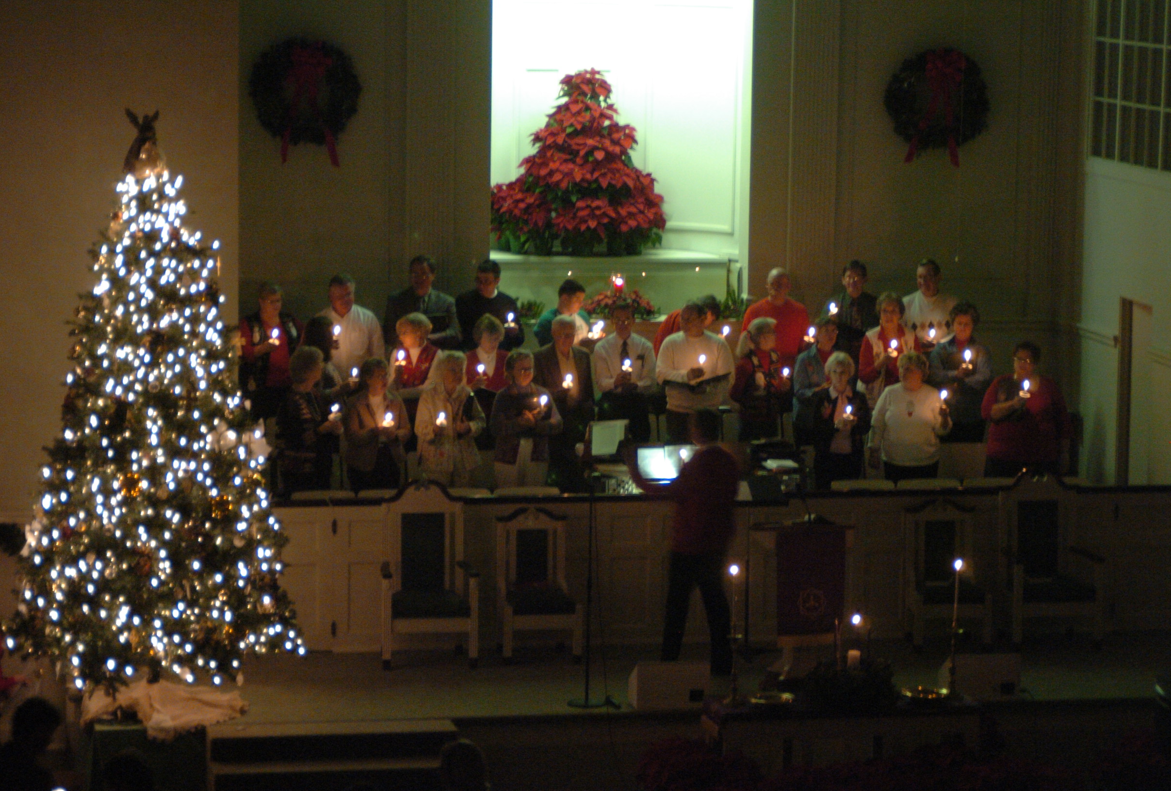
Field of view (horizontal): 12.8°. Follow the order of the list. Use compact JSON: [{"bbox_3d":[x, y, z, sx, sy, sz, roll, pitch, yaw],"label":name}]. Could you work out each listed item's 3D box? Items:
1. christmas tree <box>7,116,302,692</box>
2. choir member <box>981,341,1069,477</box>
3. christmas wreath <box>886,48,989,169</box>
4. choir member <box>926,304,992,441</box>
[{"bbox_3d":[-2.676,-0.014,32.300,1.820,3.500,1.820,-1,7,-15],"label":"christmas tree"},{"bbox_3d":[3.071,0.434,36.510,0.620,1.630,0.480,2,7,8],"label":"choir member"},{"bbox_3d":[2.627,-2.174,39.007,0.770,0.880,0.180,-1,7,-13],"label":"christmas wreath"},{"bbox_3d":[2.664,0.150,37.215,0.470,1.650,0.430,1,7,0],"label":"choir member"}]

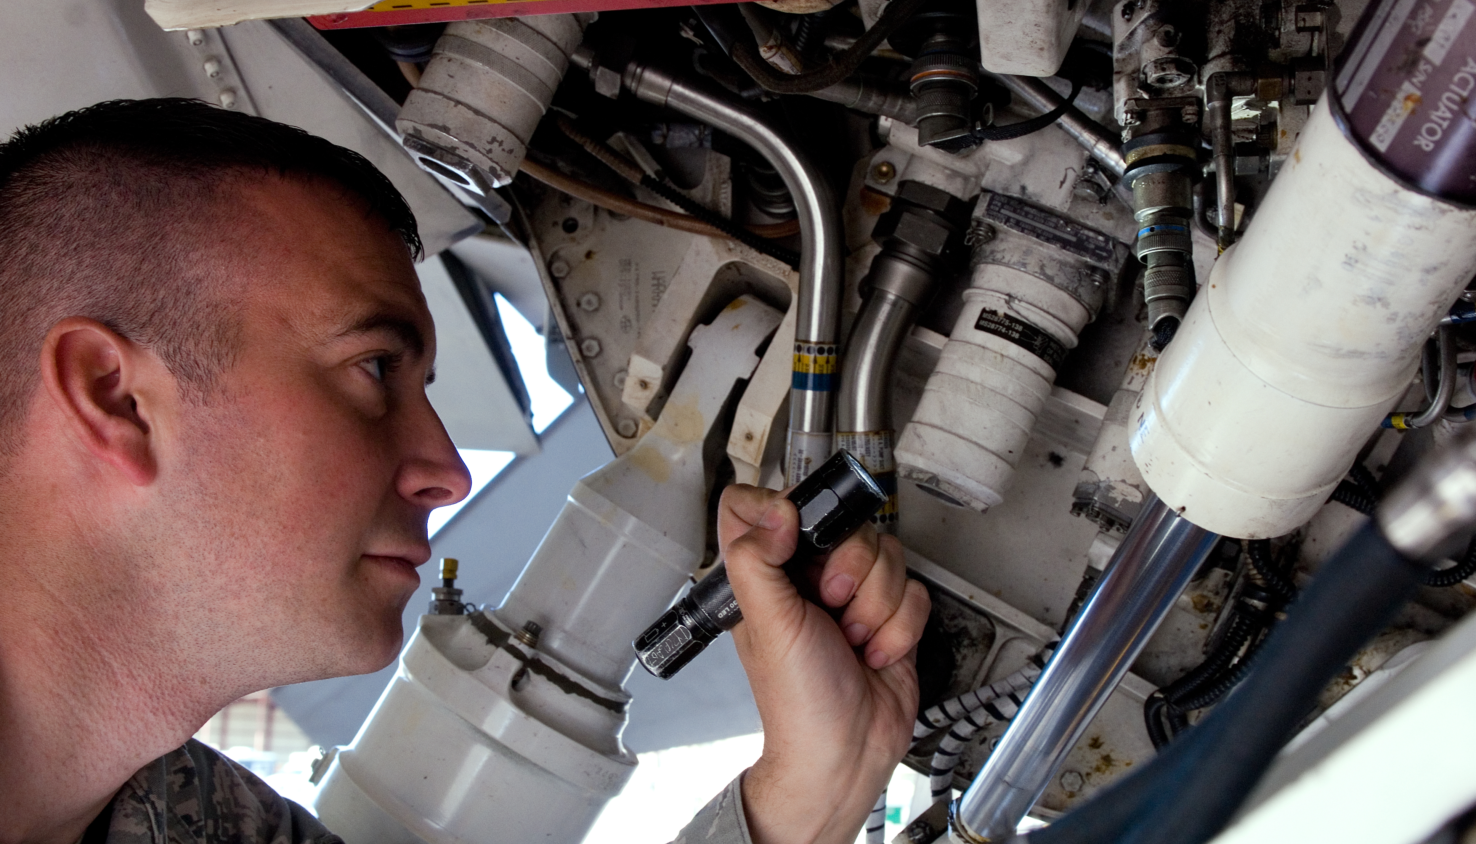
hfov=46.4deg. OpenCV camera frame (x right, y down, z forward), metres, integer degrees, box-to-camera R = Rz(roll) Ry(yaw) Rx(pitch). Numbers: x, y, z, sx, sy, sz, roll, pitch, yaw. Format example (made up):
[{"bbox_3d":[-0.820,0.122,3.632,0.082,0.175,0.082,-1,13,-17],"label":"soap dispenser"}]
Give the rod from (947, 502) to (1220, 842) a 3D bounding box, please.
[{"bbox_3d":[0.168,0.128,0.850,0.035,0.035,0.304,16,-41,0],"label":"rod"}]

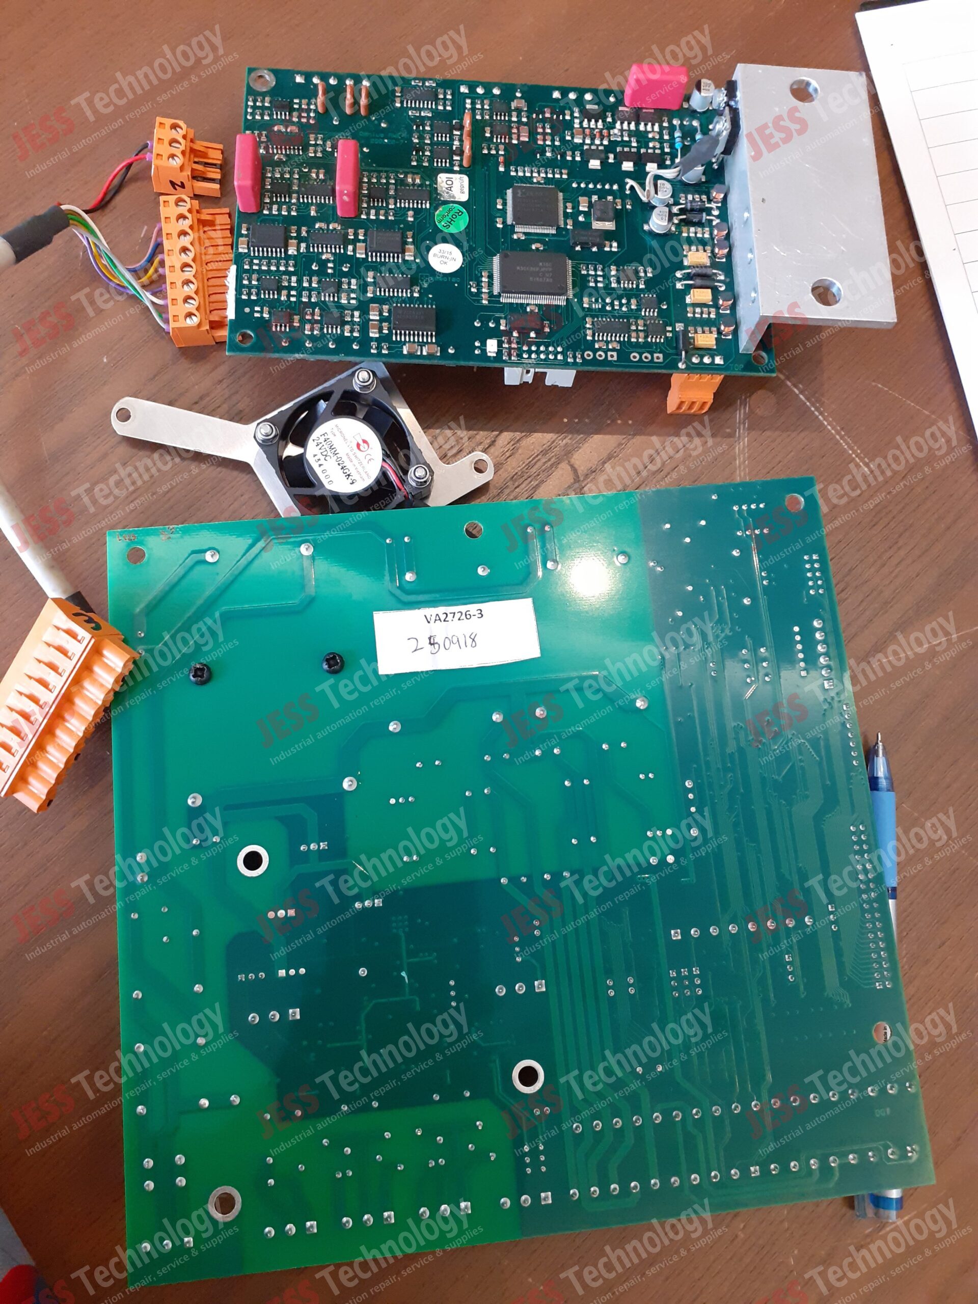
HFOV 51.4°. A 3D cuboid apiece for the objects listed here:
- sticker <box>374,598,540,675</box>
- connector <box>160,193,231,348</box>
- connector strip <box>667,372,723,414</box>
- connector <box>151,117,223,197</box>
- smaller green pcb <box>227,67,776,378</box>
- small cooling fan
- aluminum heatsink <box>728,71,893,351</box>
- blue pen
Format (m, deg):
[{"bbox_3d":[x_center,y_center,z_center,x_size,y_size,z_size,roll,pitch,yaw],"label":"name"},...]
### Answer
[{"bbox_3d":[-0.009,-0.004,0.278,0.044,0.001,0.018,-5,79,-4],"label":"sticker"},{"bbox_3d":[-0.086,-0.115,0.307,0.021,0.013,0.041,-6,84,-5],"label":"connector"},{"bbox_3d":[0.063,-0.082,0.313,0.011,0.025,0.012,1,75,-5],"label":"connector strip"},{"bbox_3d":[-0.093,-0.151,0.313,0.020,0.015,0.015,3,82,-12],"label":"connector"},{"bbox_3d":[0.005,-0.133,0.303,0.160,0.013,0.100,1,75,-4],"label":"smaller green pcb"},{"bbox_3d":[-0.056,-0.056,0.300,0.115,0.018,0.067,3,83,-4],"label":"small cooling fan"},{"bbox_3d":[0.094,-0.133,0.305,0.040,0.019,0.086,1,75,-4],"label":"aluminum heatsink"},{"bbox_3d":[0.114,0.094,0.299,0.012,0.011,0.140,2,83,-4],"label":"blue pen"}]

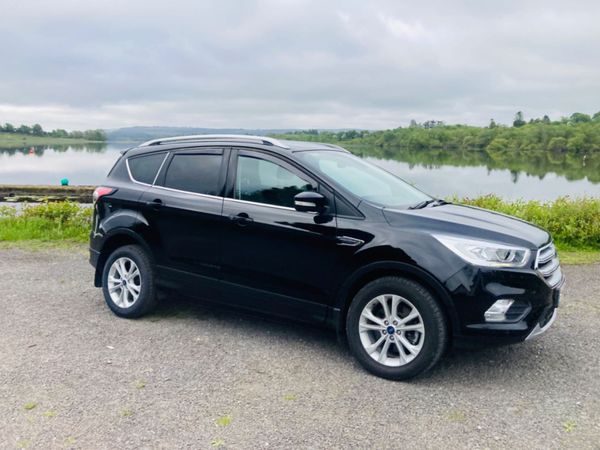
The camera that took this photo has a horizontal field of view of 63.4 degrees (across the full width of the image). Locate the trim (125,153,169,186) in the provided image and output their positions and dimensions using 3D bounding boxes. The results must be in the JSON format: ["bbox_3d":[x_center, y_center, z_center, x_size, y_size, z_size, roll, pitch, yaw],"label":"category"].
[{"bbox_3d":[-1.428,-0.511,4.476,0.500,0.330,0.060,5,-11,36],"label":"trim"}]

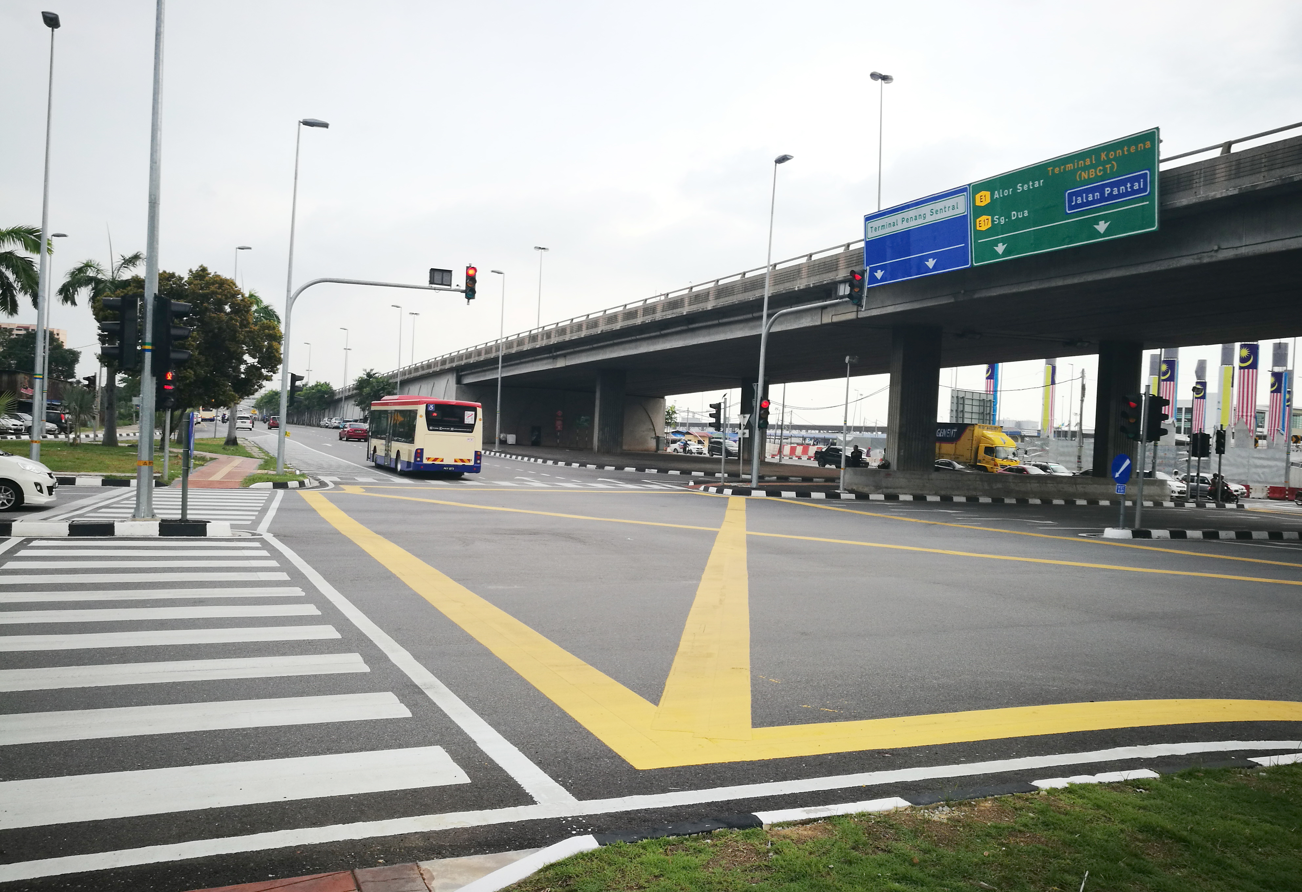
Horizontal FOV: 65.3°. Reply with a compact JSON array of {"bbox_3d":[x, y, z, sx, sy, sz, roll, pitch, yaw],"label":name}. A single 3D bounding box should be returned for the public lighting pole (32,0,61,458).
[{"bbox_3d":[-16.486,-5.388,27.533,0.400,12.250,1.050,3,1,-22],"label":"public lighting pole"}]

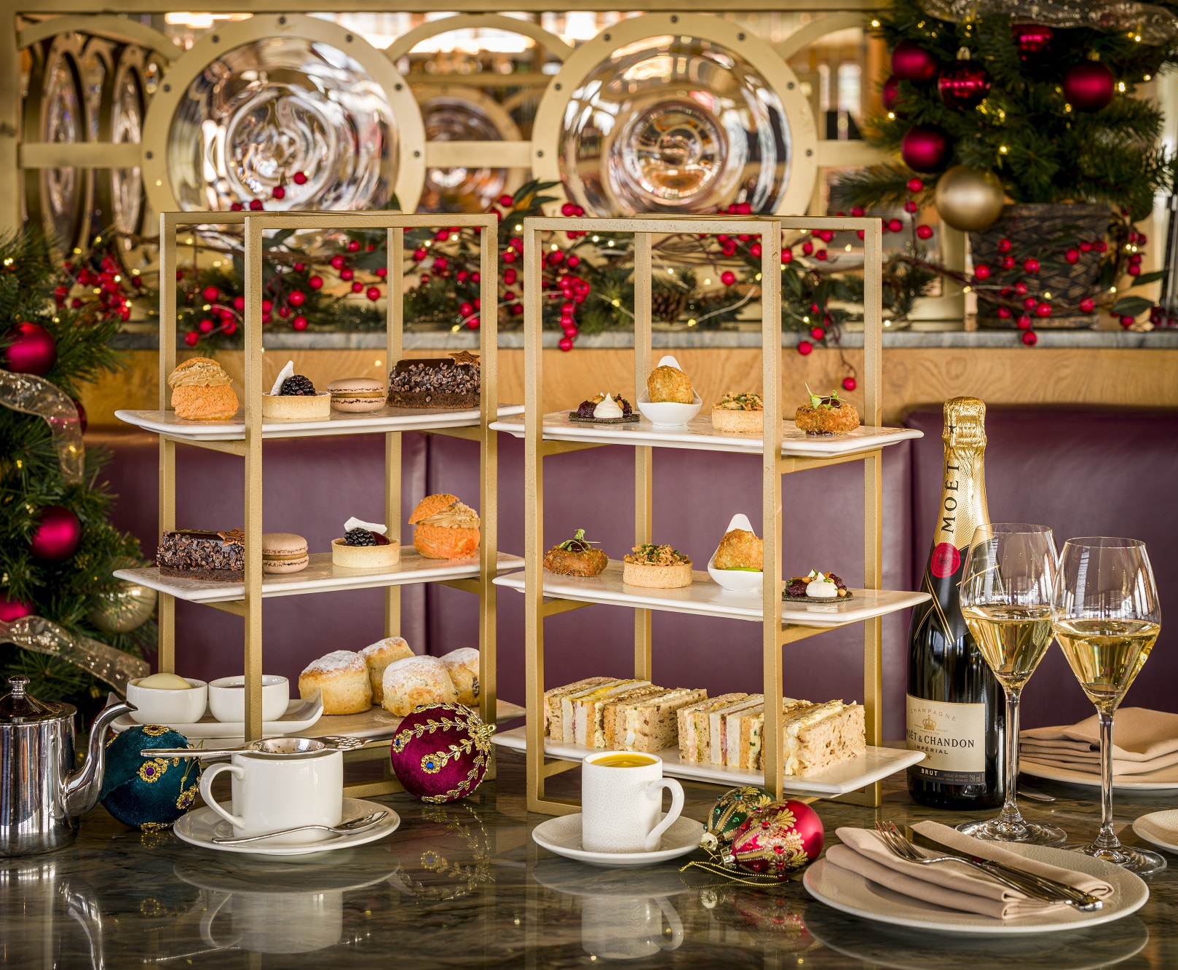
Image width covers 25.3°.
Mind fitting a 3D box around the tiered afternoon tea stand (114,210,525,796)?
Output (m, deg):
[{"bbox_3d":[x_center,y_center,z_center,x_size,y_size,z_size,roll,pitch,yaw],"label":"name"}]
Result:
[{"bbox_3d":[-0.208,0.013,2.107,0.305,0.457,0.162,-4,8,-32],"label":"tiered afternoon tea stand"}]

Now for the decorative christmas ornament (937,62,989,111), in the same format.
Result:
[{"bbox_3d":[0.424,-0.454,2.970,0.058,0.063,0.058,0,7,0],"label":"decorative christmas ornament"}]

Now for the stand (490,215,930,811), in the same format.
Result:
[{"bbox_3d":[0.092,0.025,2.022,0.312,0.459,0.162,4,8,34],"label":"stand"}]

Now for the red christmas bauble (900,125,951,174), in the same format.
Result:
[{"bbox_3d":[0.373,-0.373,2.920,0.054,0.054,0.054,0,6,0],"label":"red christmas bauble"}]

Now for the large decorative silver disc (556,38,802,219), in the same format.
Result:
[{"bbox_3d":[0.095,-0.367,2.920,0.268,0.268,0.045,0,6,4],"label":"large decorative silver disc"}]

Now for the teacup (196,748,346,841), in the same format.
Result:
[{"bbox_3d":[-0.235,0.224,1.920,0.113,0.060,0.082,-3,7,-27],"label":"teacup"}]

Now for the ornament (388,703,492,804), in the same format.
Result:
[{"bbox_3d":[-0.113,0.210,2.074,0.090,0.080,0.080,-25,0,20],"label":"ornament"}]

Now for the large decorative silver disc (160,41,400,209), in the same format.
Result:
[{"bbox_3d":[-0.343,-0.372,2.950,0.263,0.263,0.045,0,6,4],"label":"large decorative silver disc"}]

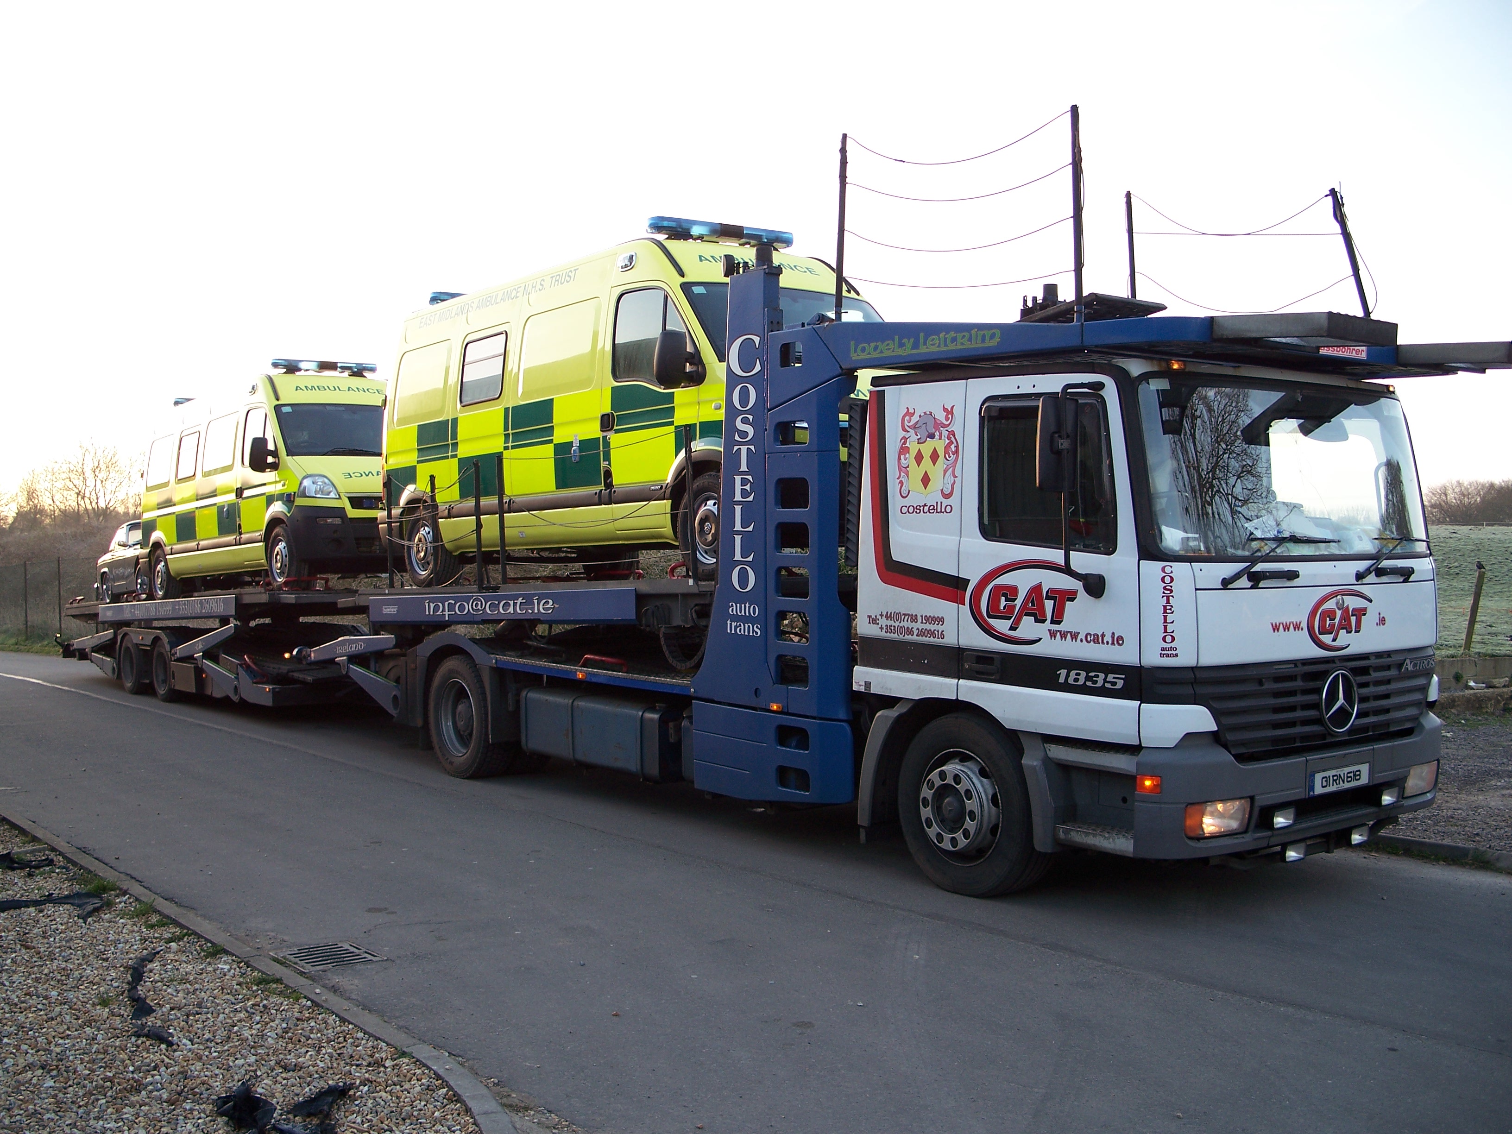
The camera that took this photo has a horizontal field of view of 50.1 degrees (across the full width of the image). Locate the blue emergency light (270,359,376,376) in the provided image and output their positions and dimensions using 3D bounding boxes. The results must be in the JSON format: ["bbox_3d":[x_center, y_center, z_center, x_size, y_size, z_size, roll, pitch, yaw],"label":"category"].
[{"bbox_3d":[-4.722,-2.162,17.712,1.200,0.140,0.300,-2,-1,-37],"label":"blue emergency light"}]

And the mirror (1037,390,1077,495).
[{"bbox_3d":[1.382,-0.570,7.432,0.190,0.440,0.090,-1,2,-27],"label":"mirror"}]

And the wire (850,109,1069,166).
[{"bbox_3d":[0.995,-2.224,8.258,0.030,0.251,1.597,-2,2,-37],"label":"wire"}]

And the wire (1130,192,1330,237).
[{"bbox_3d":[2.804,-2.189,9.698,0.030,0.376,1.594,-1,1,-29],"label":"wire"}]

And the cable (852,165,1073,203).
[{"bbox_3d":[0.997,-1.993,8.265,0.030,0.200,1.581,-2,2,-37],"label":"cable"}]

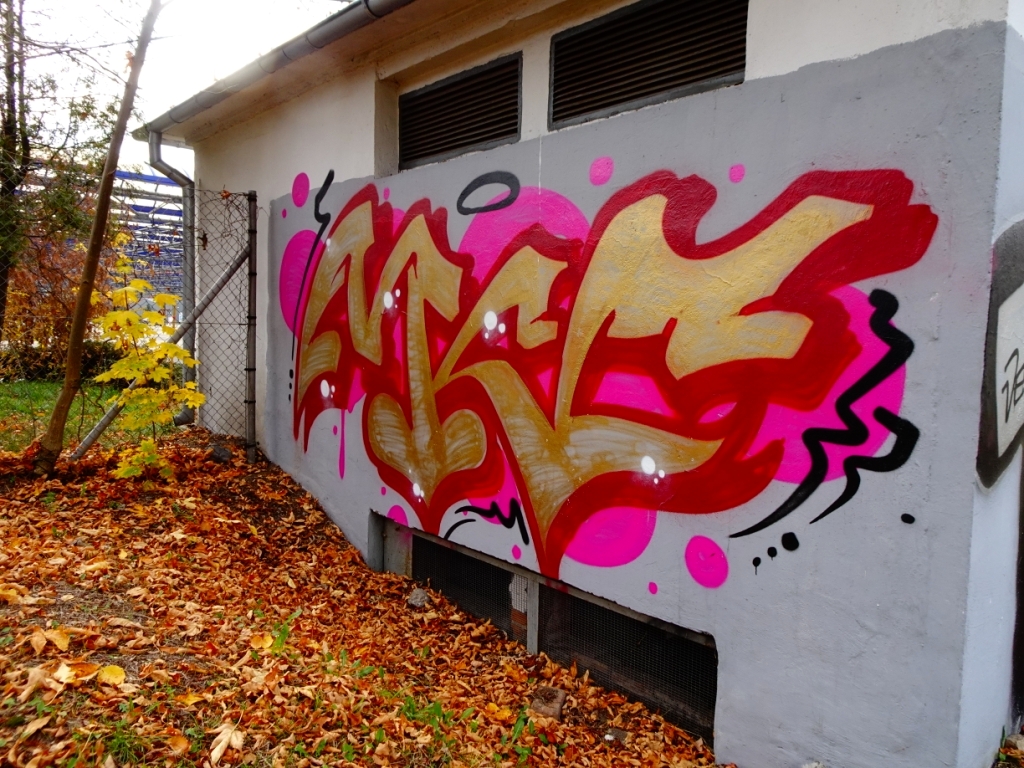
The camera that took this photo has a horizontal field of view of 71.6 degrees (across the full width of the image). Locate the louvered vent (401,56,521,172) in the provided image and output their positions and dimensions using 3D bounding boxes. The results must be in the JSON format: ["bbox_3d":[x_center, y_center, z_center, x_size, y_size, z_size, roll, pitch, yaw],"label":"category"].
[{"bbox_3d":[-0.306,-1.494,3.993,0.070,0.458,1.066,-4,6,-44],"label":"louvered vent"}]

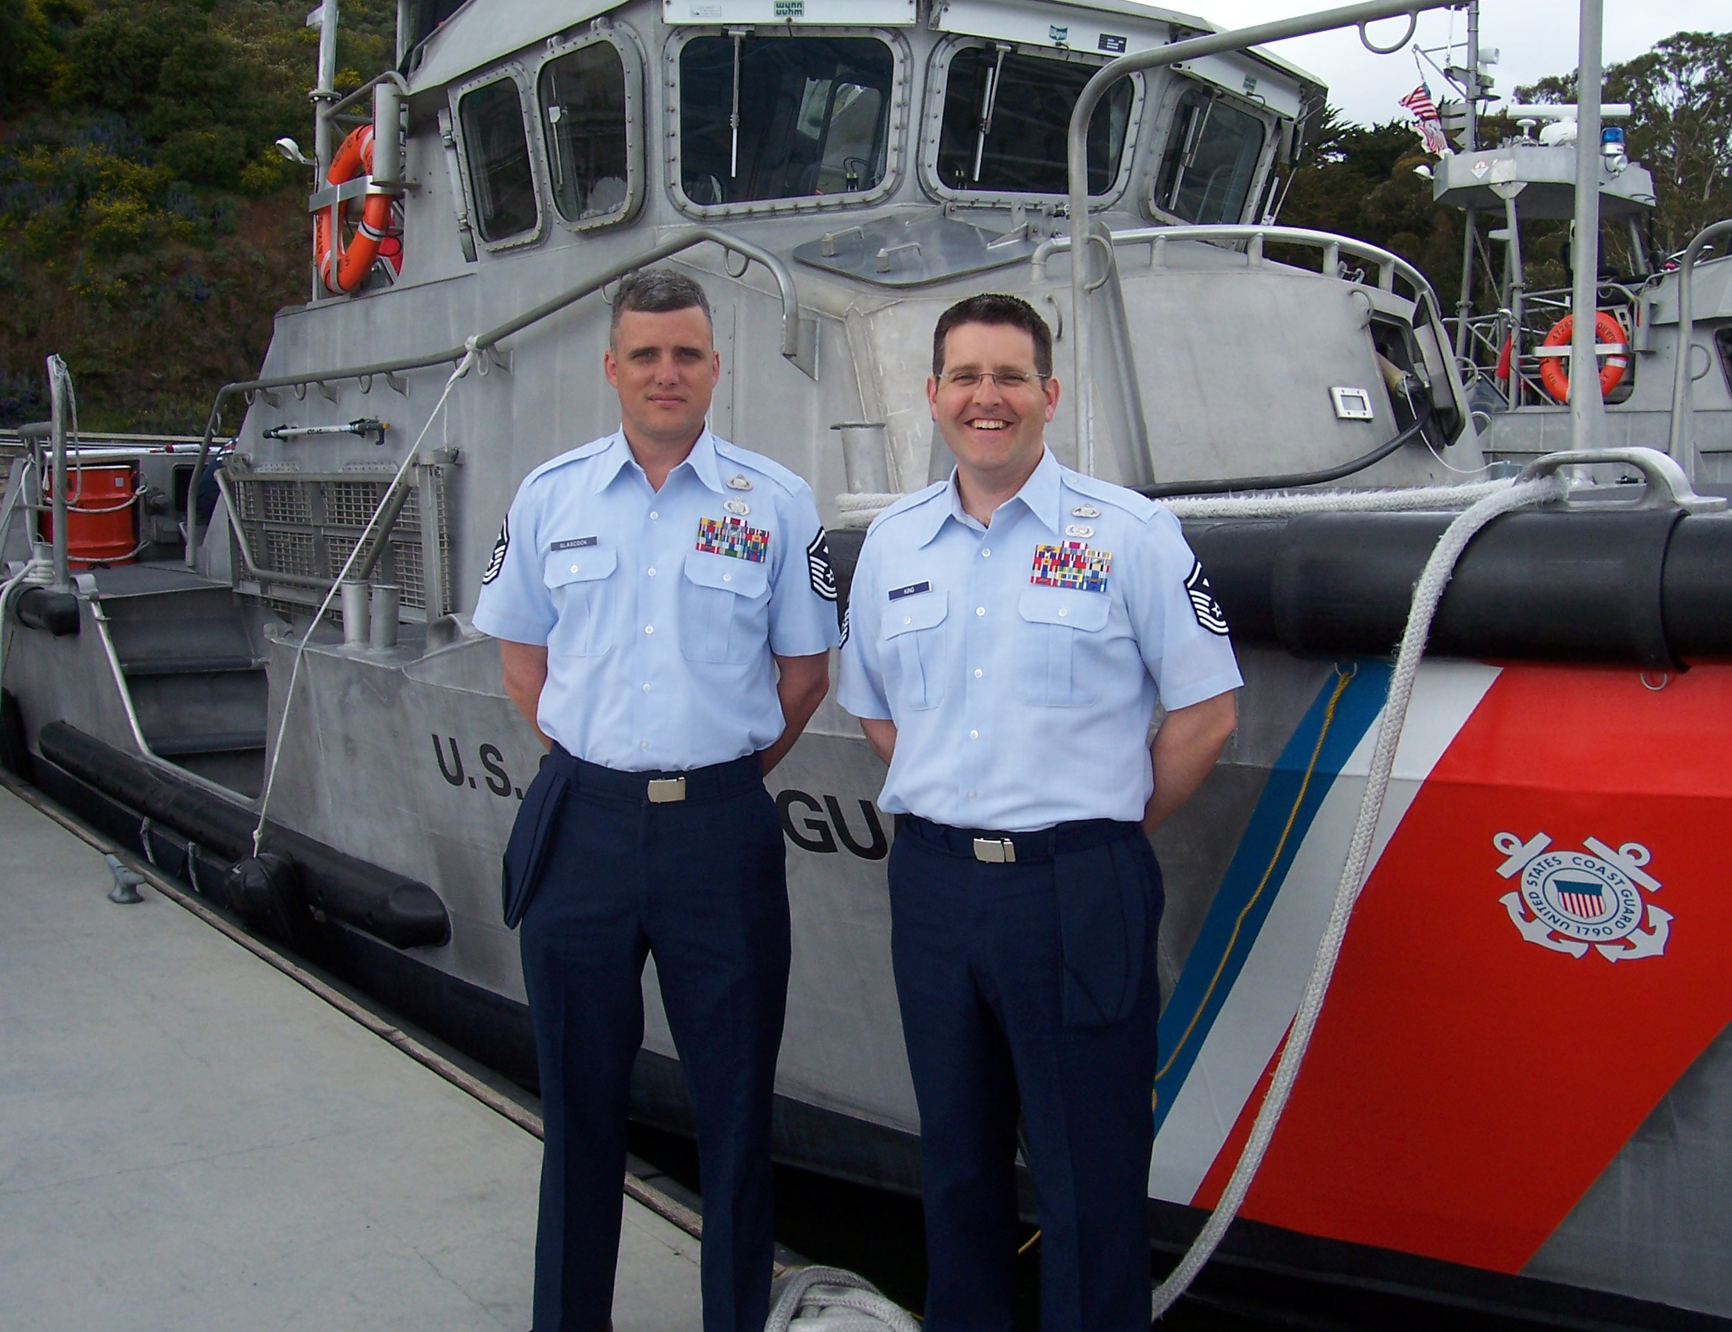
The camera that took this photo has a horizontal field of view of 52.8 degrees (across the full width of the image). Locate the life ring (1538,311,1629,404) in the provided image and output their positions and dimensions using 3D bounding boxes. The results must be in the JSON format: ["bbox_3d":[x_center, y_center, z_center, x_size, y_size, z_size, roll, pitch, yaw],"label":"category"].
[{"bbox_3d":[5.927,-2.549,14.400,0.760,0.760,0.120,4,6,28],"label":"life ring"}]

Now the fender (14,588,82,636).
[{"bbox_3d":[-4.423,-0.288,9.400,0.250,0.250,0.700,-4,7,-37],"label":"fender"}]

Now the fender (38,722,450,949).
[{"bbox_3d":[-2.879,0.579,7.400,0.220,0.220,4.900,-4,7,-37],"label":"fender"}]

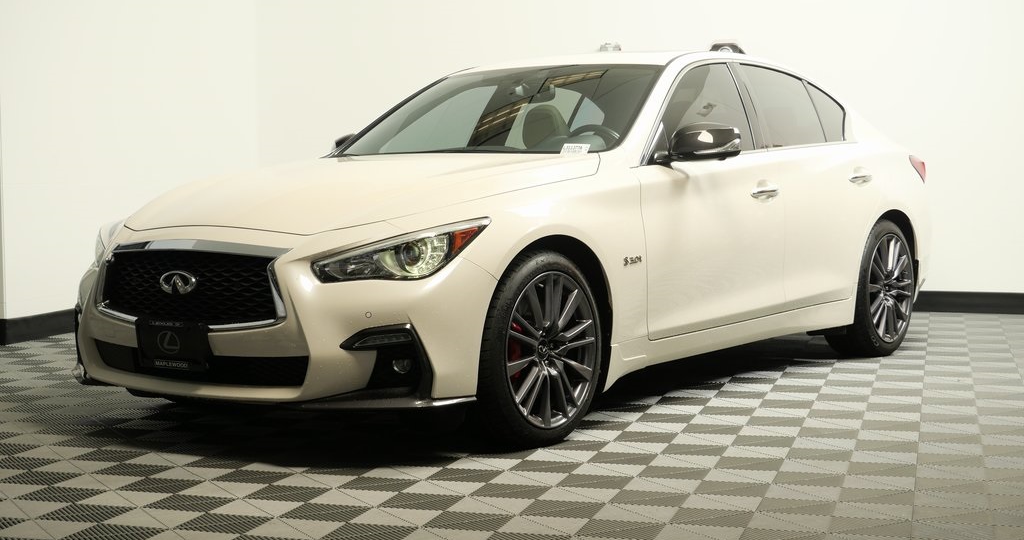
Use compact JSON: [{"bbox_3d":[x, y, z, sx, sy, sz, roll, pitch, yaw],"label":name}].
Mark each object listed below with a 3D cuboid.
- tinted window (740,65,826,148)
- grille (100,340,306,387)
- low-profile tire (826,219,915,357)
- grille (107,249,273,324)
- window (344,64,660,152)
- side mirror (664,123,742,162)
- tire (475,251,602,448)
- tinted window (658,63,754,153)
[{"bbox_3d":[1.204,-0.714,6.518,0.090,0.420,0.780,-31,-15,34],"label":"tinted window"},{"bbox_3d":[-1.043,0.298,4.805,1.010,0.120,0.120,2,5,37],"label":"grille"},{"bbox_3d":[1.748,0.089,7.246,0.265,0.670,0.670,2,5,37],"label":"low-profile tire"},{"bbox_3d":[-1.044,0.051,4.789,0.850,0.230,0.110,2,5,37],"label":"grille"},{"bbox_3d":[-0.056,-0.642,6.068,1.370,0.110,0.790,2,37,37],"label":"window"},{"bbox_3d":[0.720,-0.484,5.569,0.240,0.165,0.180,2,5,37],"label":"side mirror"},{"bbox_3d":[0.044,0.250,4.967,0.245,0.675,0.675,2,5,37],"label":"tire"},{"bbox_3d":[0.717,-0.644,5.873,0.090,0.440,0.920,-31,-15,34],"label":"tinted window"}]

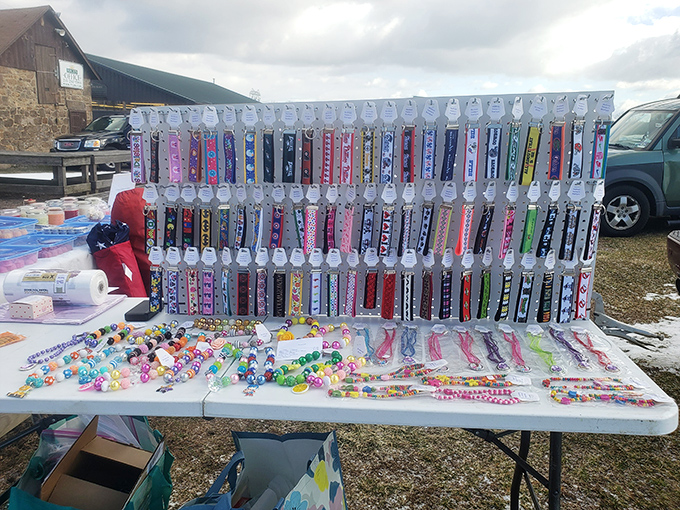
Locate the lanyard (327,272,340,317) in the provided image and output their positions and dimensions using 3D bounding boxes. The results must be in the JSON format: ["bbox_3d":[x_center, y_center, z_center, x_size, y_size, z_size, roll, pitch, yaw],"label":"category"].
[{"bbox_3d":[-0.018,0.109,1.424,0.032,0.136,0.015,-1,15,-3],"label":"lanyard"}]

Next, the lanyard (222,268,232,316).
[{"bbox_3d":[-0.324,0.107,1.473,0.032,0.141,0.012,10,17,33],"label":"lanyard"}]

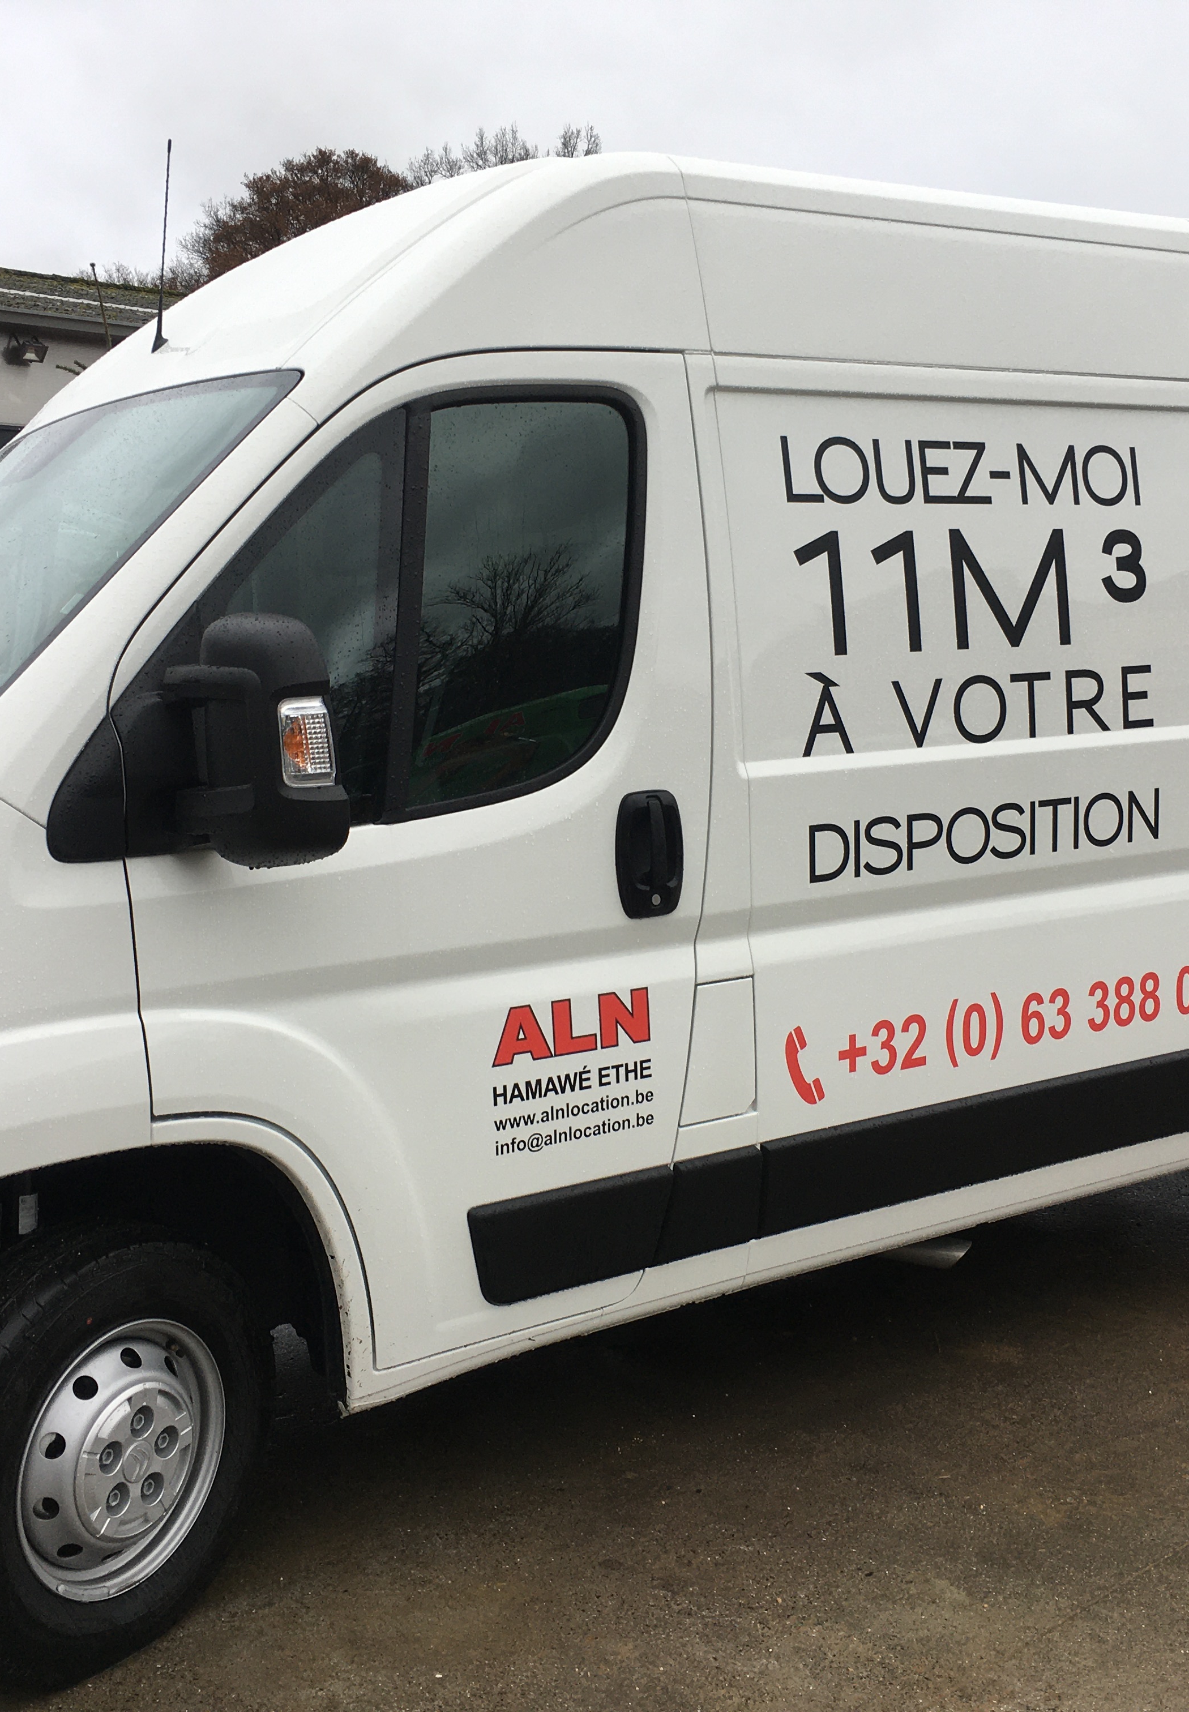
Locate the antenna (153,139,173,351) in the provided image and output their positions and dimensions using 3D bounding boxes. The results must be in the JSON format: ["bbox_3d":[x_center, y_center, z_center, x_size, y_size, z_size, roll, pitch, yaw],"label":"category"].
[{"bbox_3d":[-0.851,-1.209,3.795,0.038,0.422,0.025,1,4,-34],"label":"antenna"}]

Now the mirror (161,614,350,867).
[{"bbox_3d":[-0.503,-0.166,2.780,0.185,0.365,0.275,-5,7,-33],"label":"mirror"}]

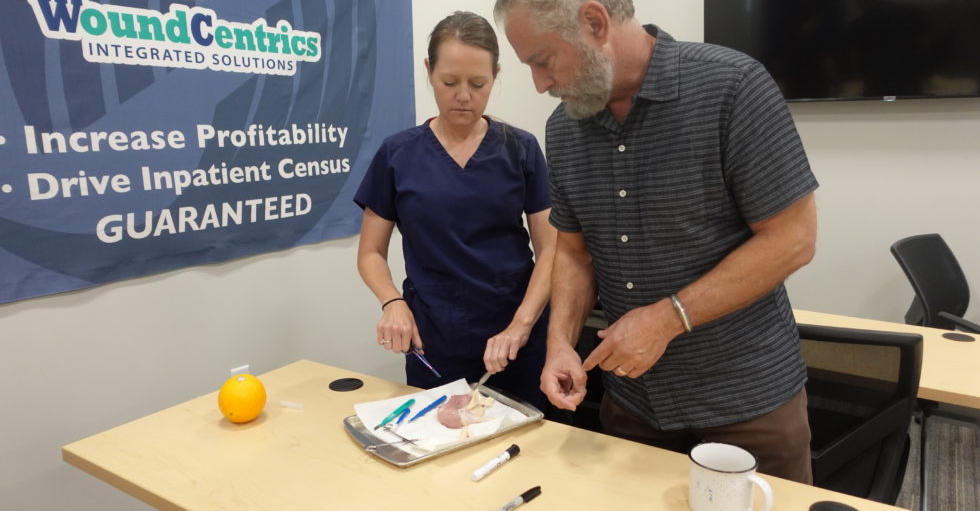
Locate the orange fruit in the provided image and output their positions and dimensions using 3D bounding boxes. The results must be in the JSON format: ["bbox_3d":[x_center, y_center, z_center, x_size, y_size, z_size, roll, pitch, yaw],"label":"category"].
[{"bbox_3d":[-0.512,0.295,1.348,0.097,0.097,0.097,0,10,0],"label":"orange fruit"}]

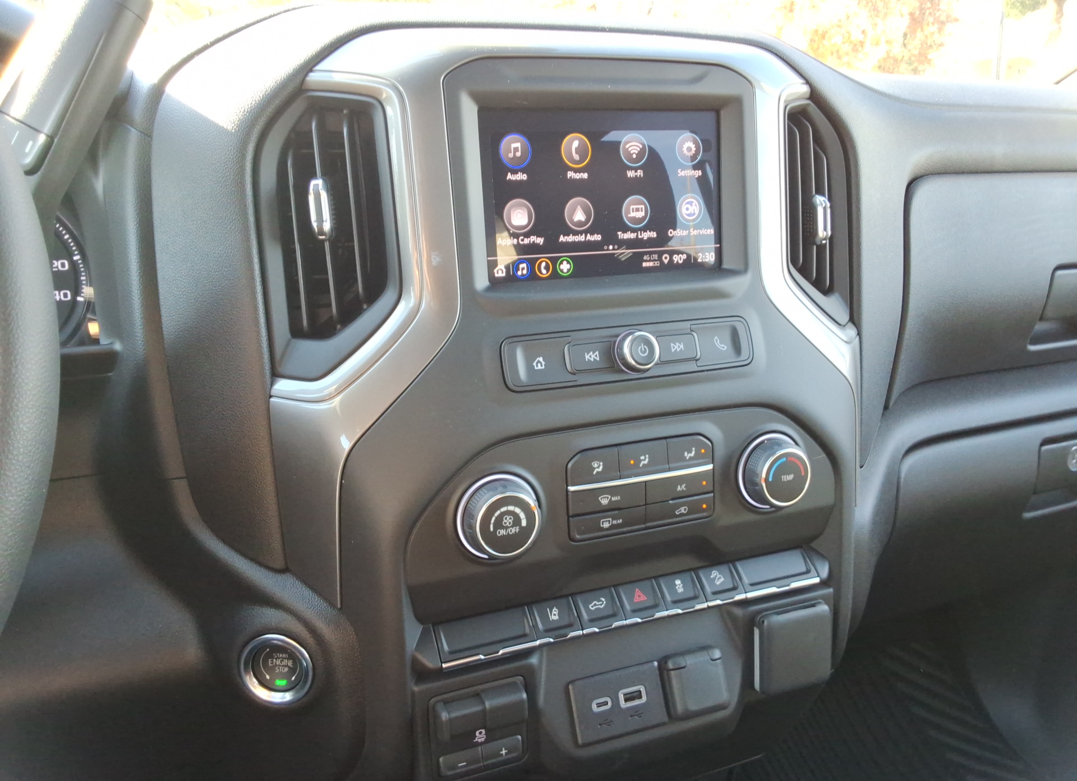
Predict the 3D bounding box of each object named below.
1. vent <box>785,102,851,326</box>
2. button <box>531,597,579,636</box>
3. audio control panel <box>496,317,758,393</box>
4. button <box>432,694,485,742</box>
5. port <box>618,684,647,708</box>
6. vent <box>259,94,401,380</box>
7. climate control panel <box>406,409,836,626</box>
[{"bbox_3d":[0.180,-0.116,0.584,0.068,0.146,0.032,-11,11,-35],"label":"vent"},{"bbox_3d":[0.009,0.131,0.504,0.026,0.018,0.009,-7,-25,-22],"label":"button"},{"bbox_3d":[0.056,-0.023,0.492,0.159,0.030,0.018,-7,-9,-22],"label":"audio control panel"},{"bbox_3d":[-0.044,0.176,0.475,0.029,0.024,0.015,-7,10,-22],"label":"button"},{"bbox_3d":[0.056,0.186,0.531,0.017,0.009,0.010,-7,-11,-22],"label":"port"},{"bbox_3d":[-0.112,-0.082,0.467,0.068,0.146,0.032,-3,8,-8],"label":"vent"},{"bbox_3d":[0.061,0.066,0.507,0.280,0.104,0.028,-7,14,-22],"label":"climate control panel"}]

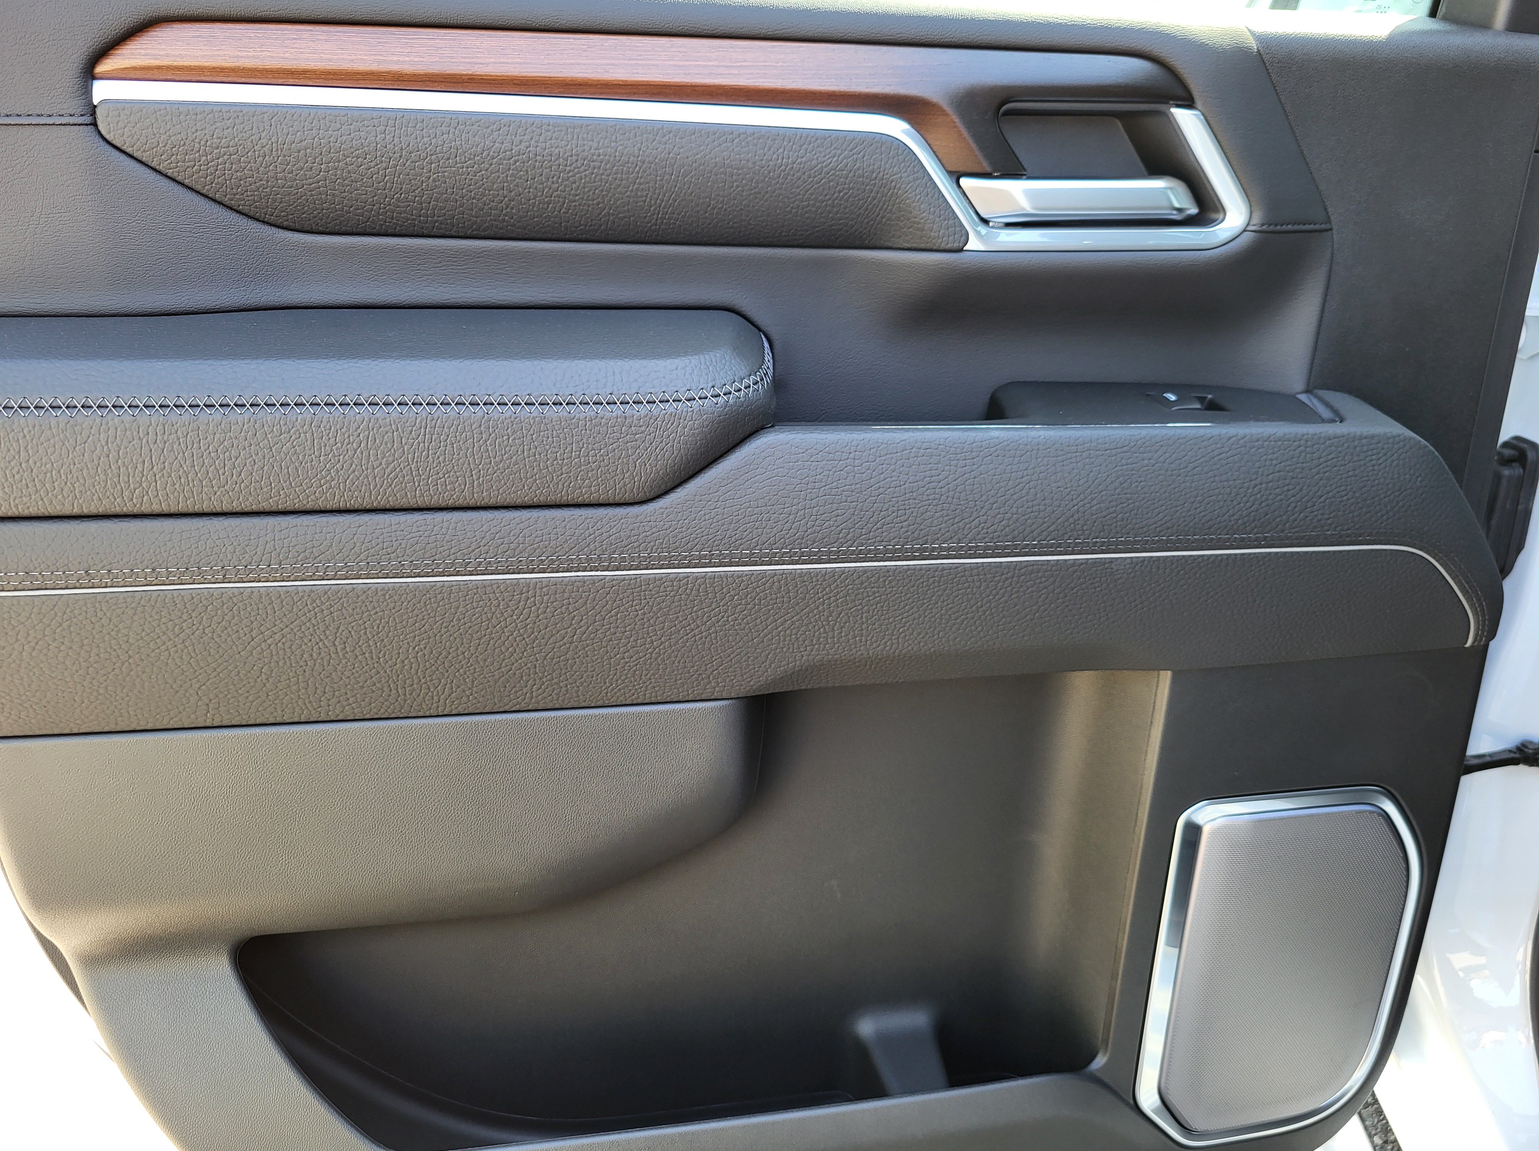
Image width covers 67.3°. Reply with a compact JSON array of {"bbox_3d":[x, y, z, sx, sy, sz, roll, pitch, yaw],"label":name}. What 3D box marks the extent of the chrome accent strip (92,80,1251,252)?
[{"bbox_3d":[-0.022,-0.201,0.577,0.576,0.073,0.035,-2,19,-9],"label":"chrome accent strip"}]

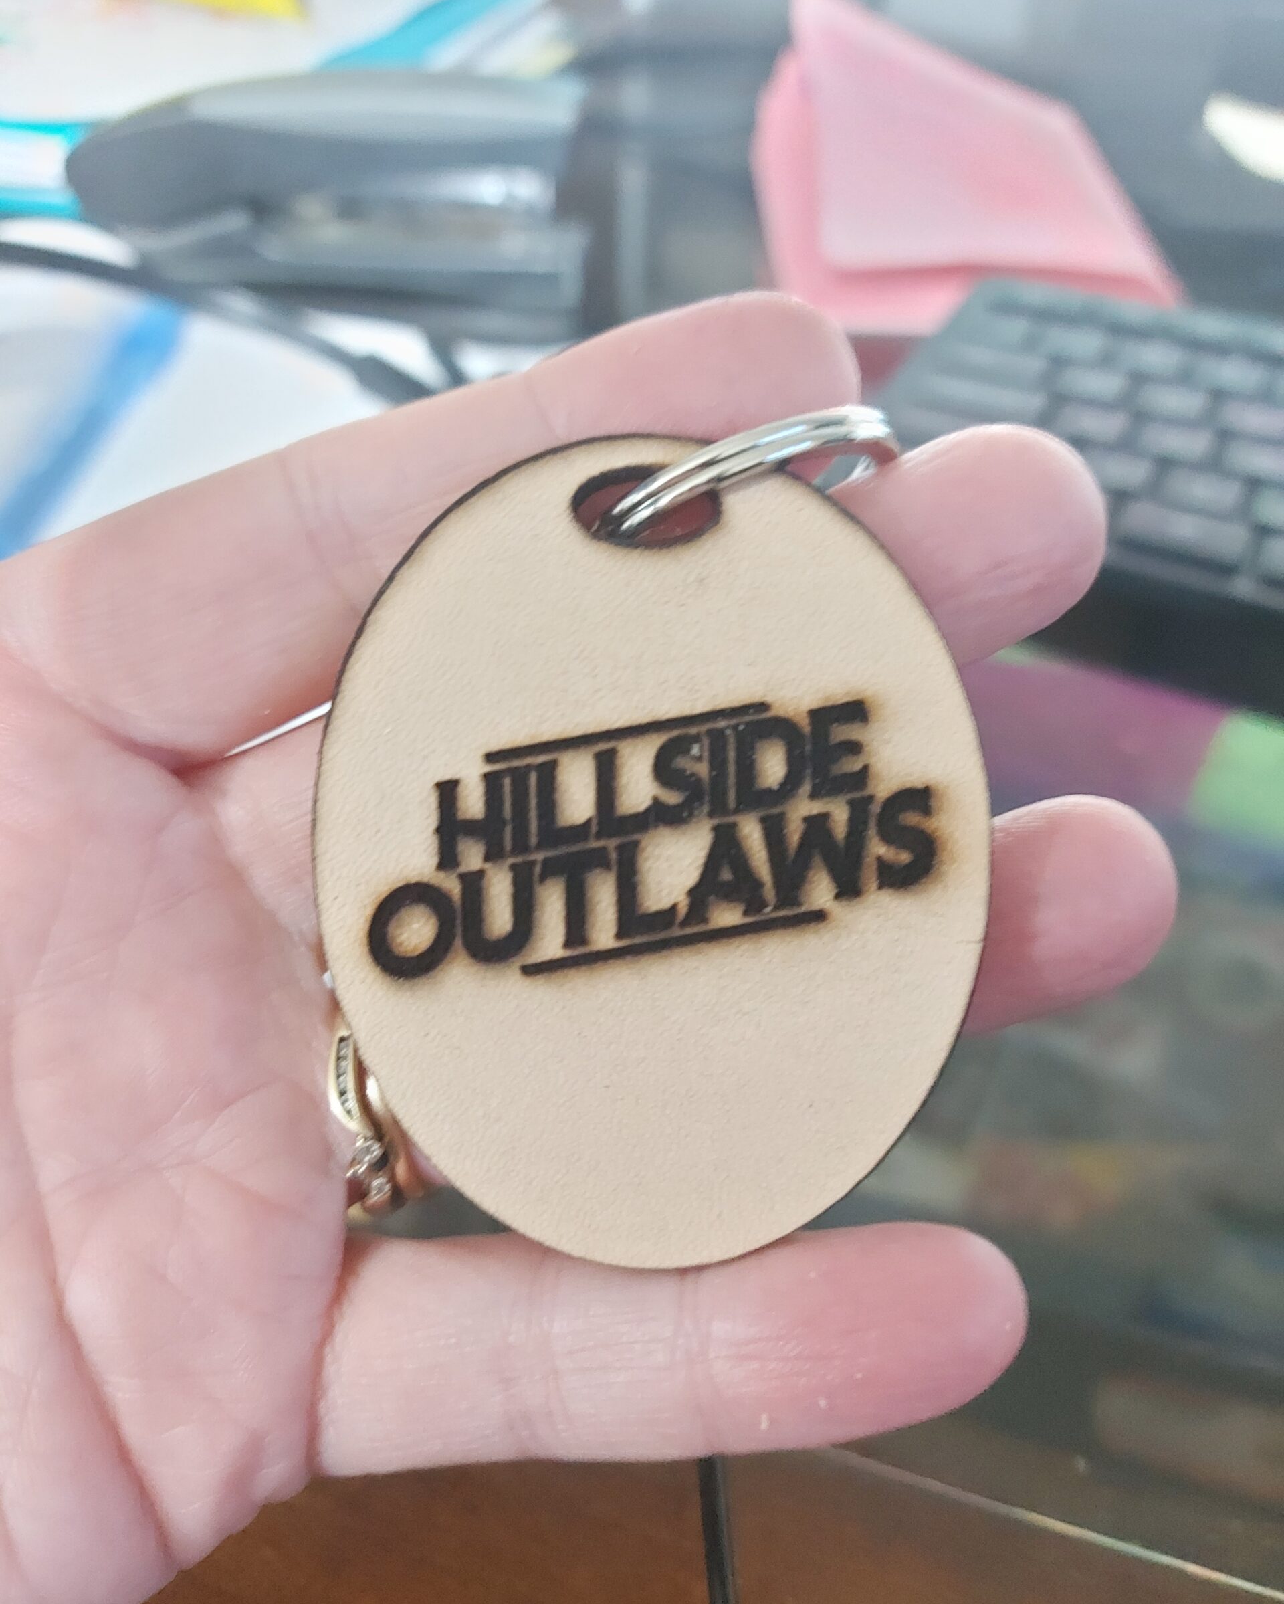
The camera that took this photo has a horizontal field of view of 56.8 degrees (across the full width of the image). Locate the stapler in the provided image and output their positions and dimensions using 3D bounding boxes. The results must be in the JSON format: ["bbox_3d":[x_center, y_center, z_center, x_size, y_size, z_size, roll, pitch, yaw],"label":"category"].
[{"bbox_3d":[-0.109,-0.212,0.401,0.185,0.060,0.040,8,44,9],"label":"stapler"}]

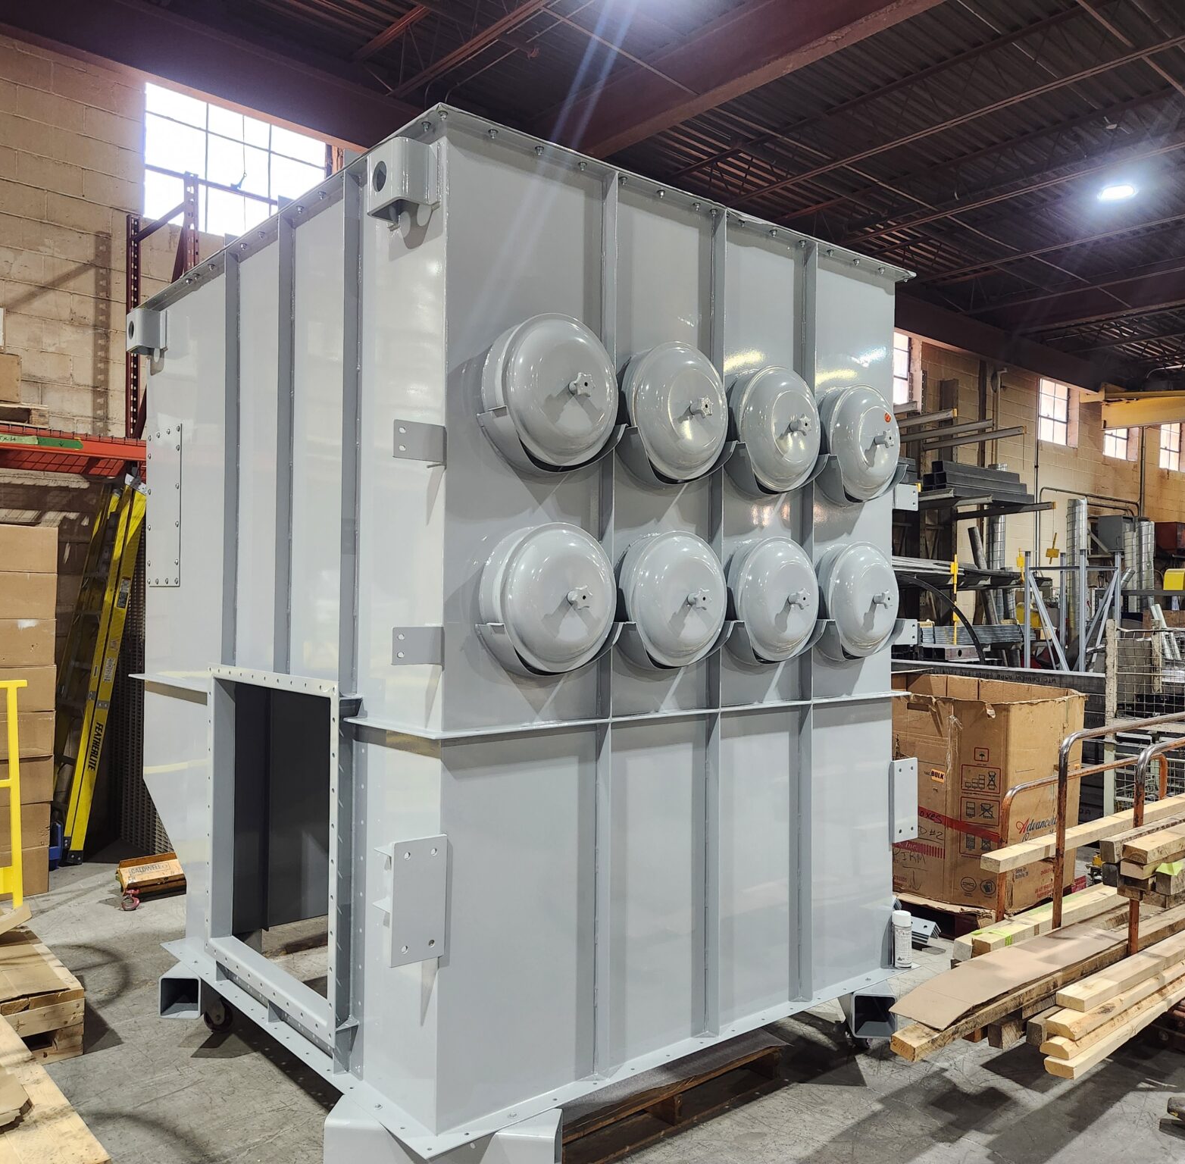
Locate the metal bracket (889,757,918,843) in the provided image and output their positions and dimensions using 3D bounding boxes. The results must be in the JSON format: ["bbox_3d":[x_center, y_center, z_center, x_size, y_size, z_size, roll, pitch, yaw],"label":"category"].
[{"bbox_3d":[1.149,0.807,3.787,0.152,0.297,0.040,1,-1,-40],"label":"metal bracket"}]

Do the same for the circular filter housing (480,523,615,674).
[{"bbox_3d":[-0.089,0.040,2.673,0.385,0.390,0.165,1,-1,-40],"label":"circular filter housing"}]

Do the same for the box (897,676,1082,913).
[{"bbox_3d":[2.065,1.120,5.870,1.030,1.010,1.200,0,-1,43],"label":"box"}]

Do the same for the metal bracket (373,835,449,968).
[{"bbox_3d":[-0.460,0.784,2.573,0.157,0.300,0.122,1,-1,-40],"label":"metal bracket"}]

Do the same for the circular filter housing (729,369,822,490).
[{"bbox_3d":[0.606,-0.485,3.304,0.402,0.402,0.191,1,-1,-40],"label":"circular filter housing"}]

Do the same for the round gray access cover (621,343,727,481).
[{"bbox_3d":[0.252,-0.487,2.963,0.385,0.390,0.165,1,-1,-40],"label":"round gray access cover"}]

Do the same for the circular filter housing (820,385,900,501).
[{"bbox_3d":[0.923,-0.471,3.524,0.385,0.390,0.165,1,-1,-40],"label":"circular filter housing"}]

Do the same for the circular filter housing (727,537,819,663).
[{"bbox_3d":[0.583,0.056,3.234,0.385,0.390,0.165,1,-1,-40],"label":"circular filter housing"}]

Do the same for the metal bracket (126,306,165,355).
[{"bbox_3d":[-1.848,-1.036,4.276,0.098,0.157,0.260,1,-1,-40],"label":"metal bracket"}]

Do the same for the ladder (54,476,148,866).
[{"bbox_3d":[-3.170,0.515,6.630,0.170,2.420,0.600,13,-9,-39],"label":"ladder"}]

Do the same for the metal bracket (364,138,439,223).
[{"bbox_3d":[-0.511,-1.046,2.698,0.098,0.157,0.265,1,-1,-40],"label":"metal bracket"}]

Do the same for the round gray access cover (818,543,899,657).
[{"bbox_3d":[0.952,0.065,3.595,0.402,0.402,0.191,1,-1,-40],"label":"round gray access cover"}]

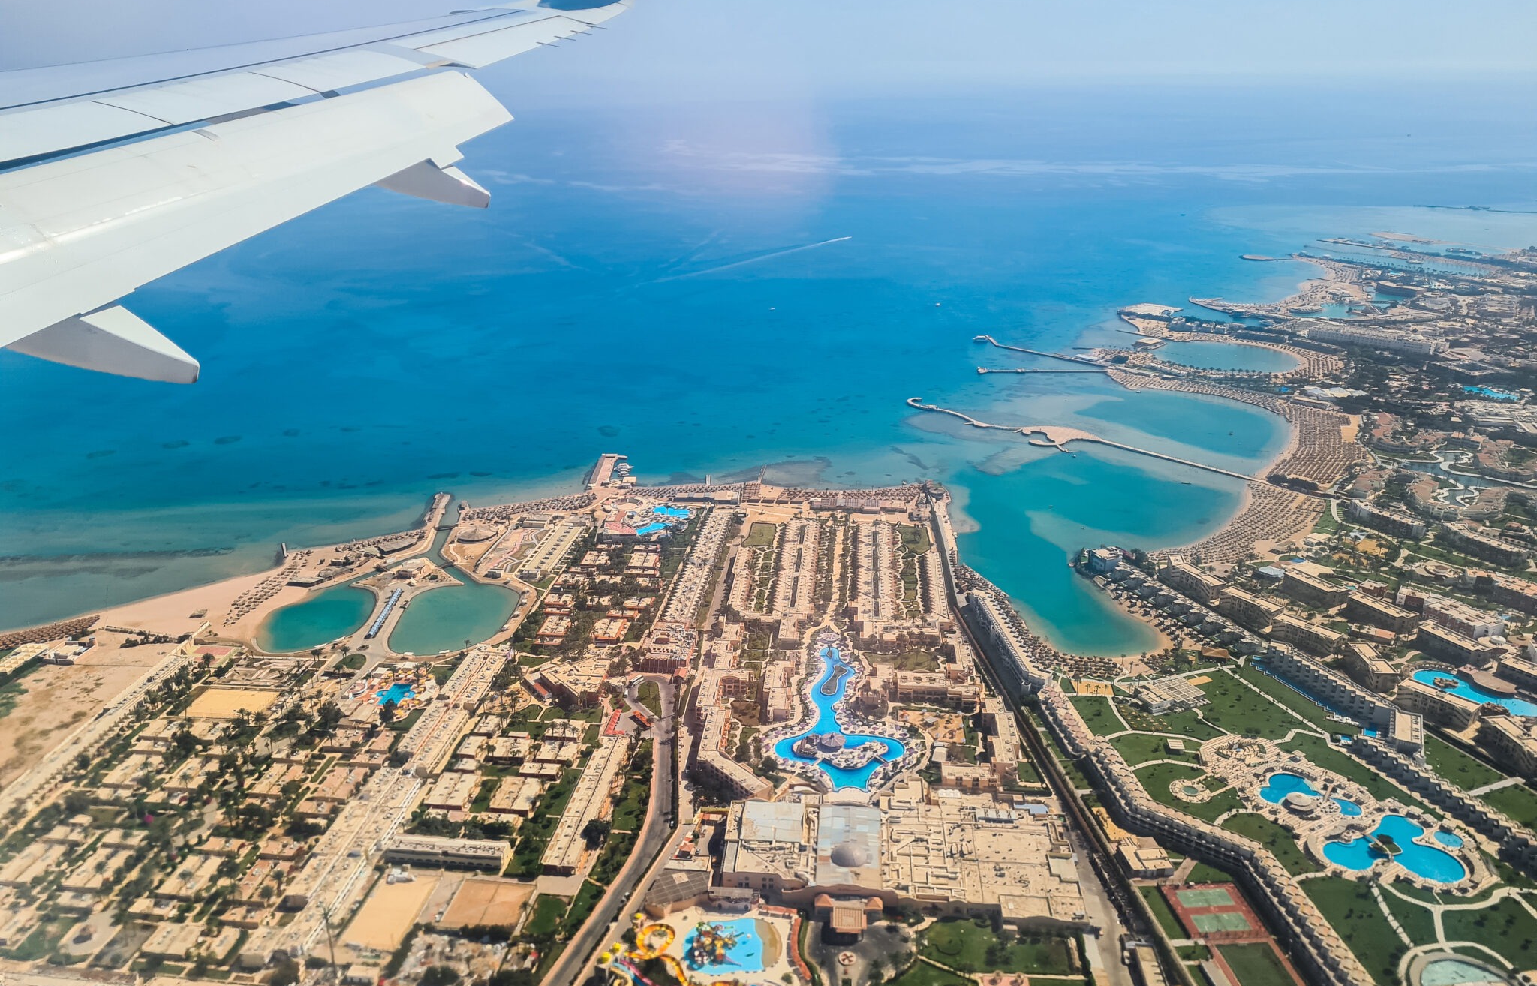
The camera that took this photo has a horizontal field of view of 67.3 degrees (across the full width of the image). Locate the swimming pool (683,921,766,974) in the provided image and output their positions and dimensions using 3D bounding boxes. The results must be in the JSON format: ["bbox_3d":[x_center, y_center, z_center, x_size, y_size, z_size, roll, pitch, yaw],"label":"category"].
[{"bbox_3d":[-19.843,200.963,509.326,35.130,1.200,33.090,-3,21,-7],"label":"swimming pool"}]

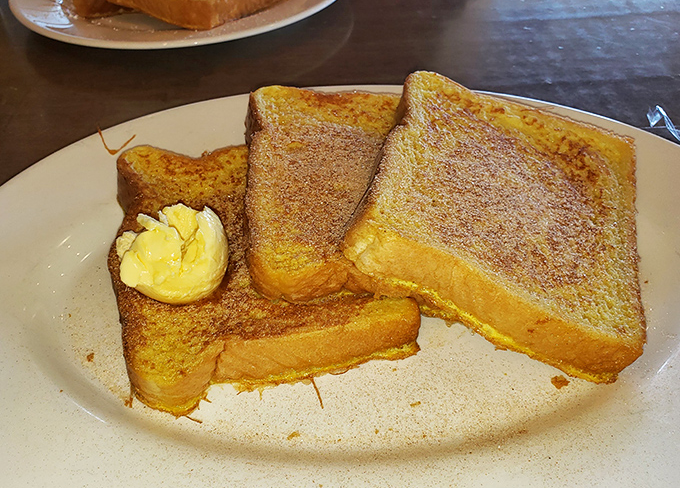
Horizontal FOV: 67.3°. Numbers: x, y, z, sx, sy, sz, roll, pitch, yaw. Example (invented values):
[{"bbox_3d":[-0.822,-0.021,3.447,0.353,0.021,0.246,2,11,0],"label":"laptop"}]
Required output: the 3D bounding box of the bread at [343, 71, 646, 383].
[{"bbox_3d":[0.068,-0.019,0.214,0.111,0.021,0.119,21,51,1],"label":"bread"}]

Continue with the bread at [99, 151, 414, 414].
[{"bbox_3d":[-0.036,0.002,0.211,0.111,0.021,0.119,-9,51,-12],"label":"bread"}]

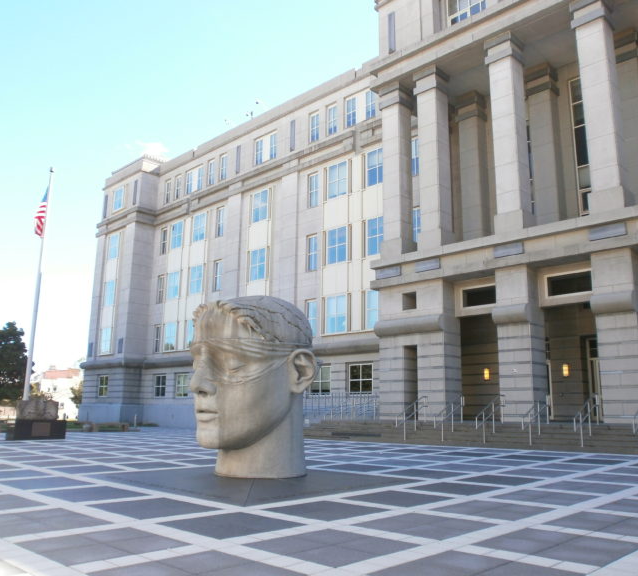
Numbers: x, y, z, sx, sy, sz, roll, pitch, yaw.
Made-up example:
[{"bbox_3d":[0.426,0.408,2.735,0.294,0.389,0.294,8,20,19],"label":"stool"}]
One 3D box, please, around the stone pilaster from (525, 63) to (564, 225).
[{"bbox_3d":[9.882,-5.773,26.013,1.080,7.850,0.980,-11,-17,42],"label":"stone pilaster"}]

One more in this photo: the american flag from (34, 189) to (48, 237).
[{"bbox_3d":[-12.990,-3.576,28.000,0.480,2.420,0.380,6,-13,-25],"label":"american flag"}]

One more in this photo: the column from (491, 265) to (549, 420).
[{"bbox_3d":[7.450,2.082,22.119,1.250,5.602,1.250,-11,-16,43],"label":"column"}]

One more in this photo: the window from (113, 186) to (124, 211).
[{"bbox_3d":[-17.875,-7.953,53.590,1.692,2.096,0.200,-11,-16,43],"label":"window"}]

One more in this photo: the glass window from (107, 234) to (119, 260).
[{"bbox_3d":[-18.071,-3.607,52.819,1.620,2.060,0.200,-11,-16,43],"label":"glass window"}]

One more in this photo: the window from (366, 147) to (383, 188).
[{"bbox_3d":[3.289,-6.684,33.199,1.520,2.050,0.150,-11,-16,42],"label":"window"}]

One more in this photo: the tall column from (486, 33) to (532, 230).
[{"bbox_3d":[7.621,-6.110,23.864,1.140,8.302,1.120,-11,-16,43],"label":"tall column"}]

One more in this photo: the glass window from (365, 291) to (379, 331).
[{"bbox_3d":[3.103,1.146,31.622,1.520,2.098,0.150,-11,-16,42],"label":"glass window"}]

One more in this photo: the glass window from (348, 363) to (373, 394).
[{"bbox_3d":[2.296,5.028,32.965,1.680,1.640,0.200,-11,-16,43],"label":"glass window"}]

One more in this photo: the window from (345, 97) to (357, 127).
[{"bbox_3d":[1.969,-10.299,35.152,0.720,1.930,0.180,-11,-17,42],"label":"window"}]

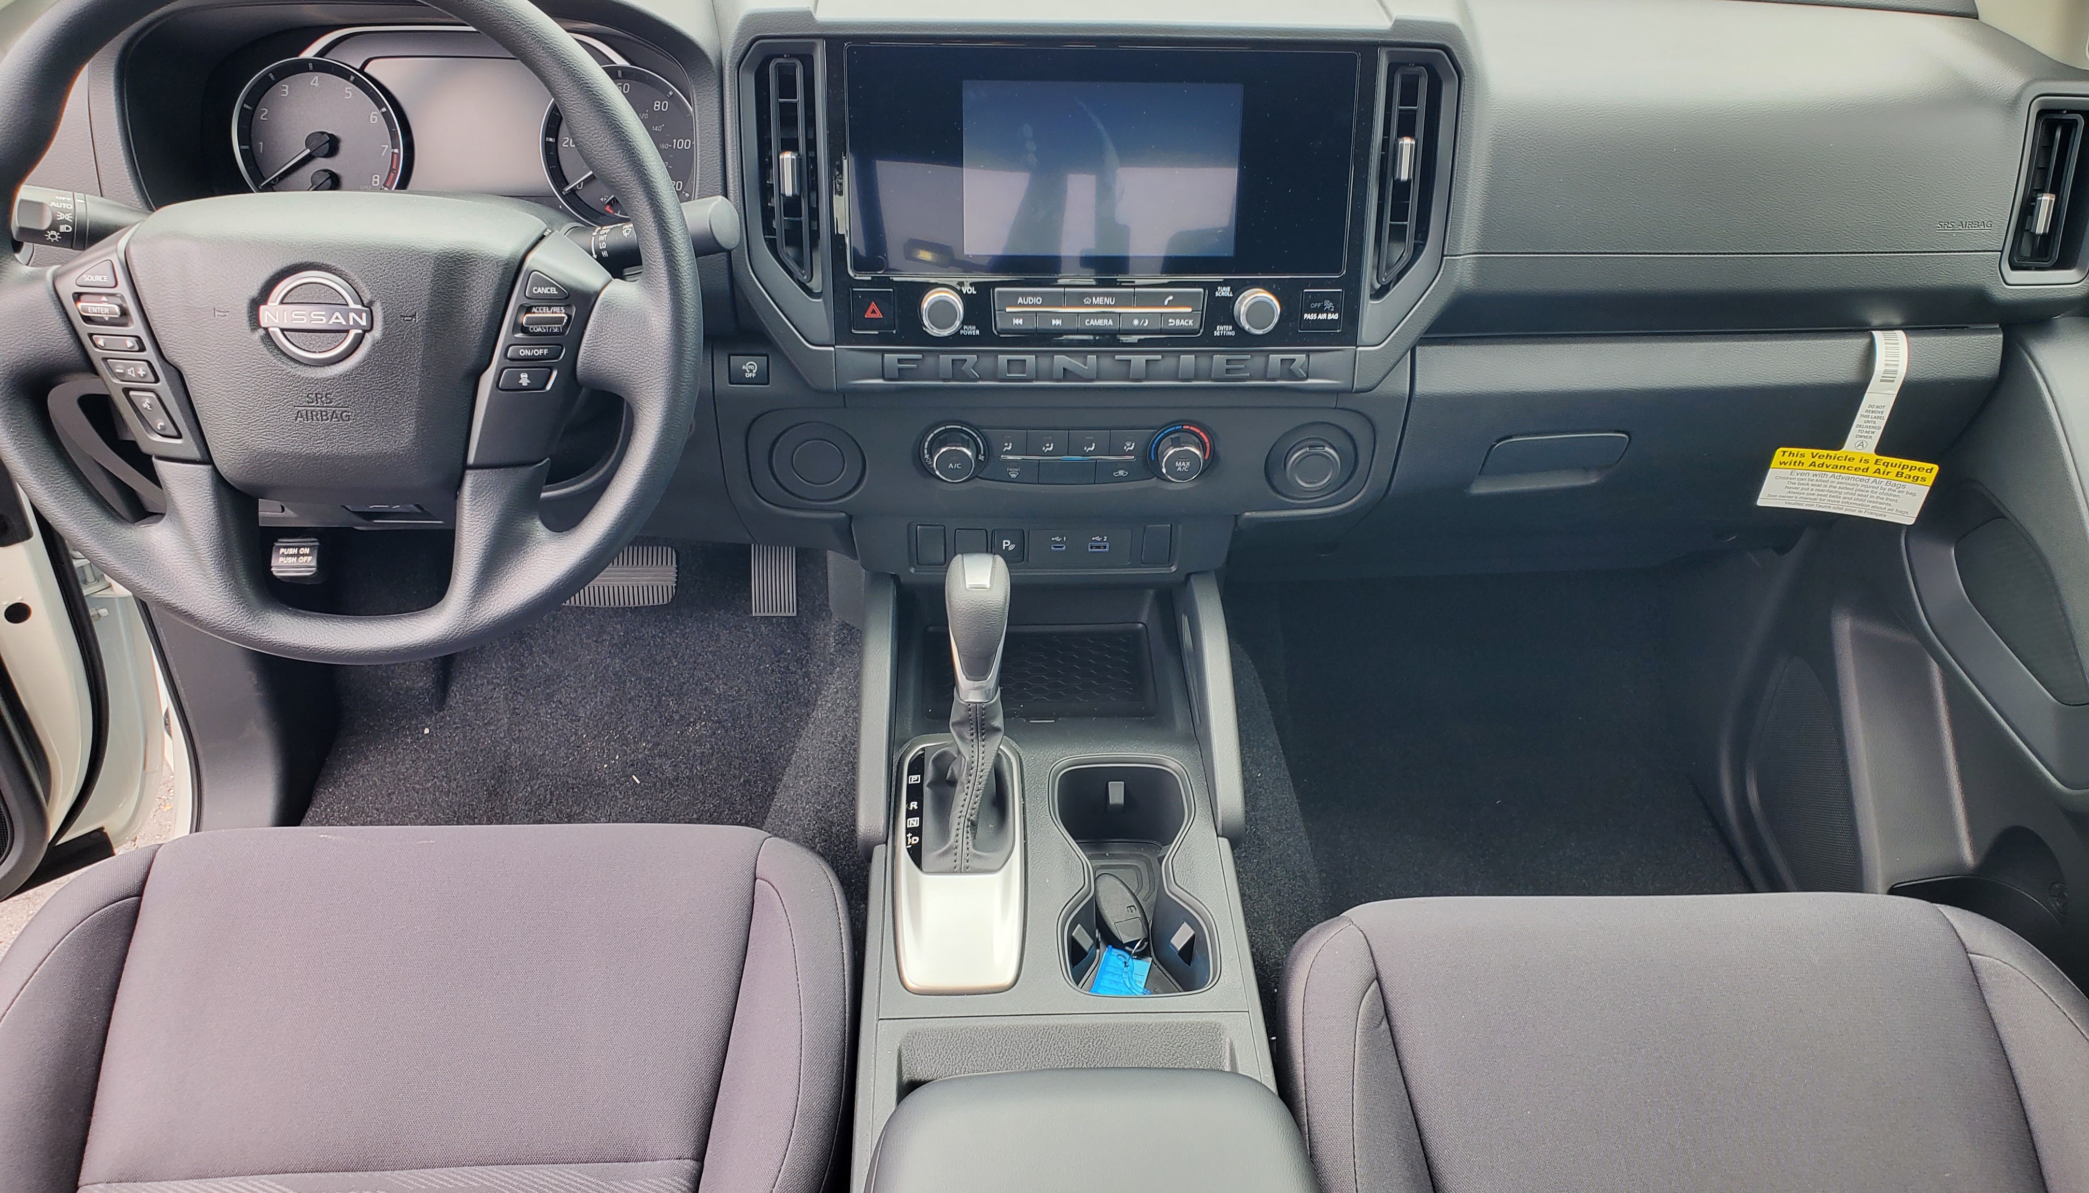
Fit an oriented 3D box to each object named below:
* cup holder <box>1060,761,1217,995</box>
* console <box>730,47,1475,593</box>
[{"bbox_3d":[0.055,0.189,0.954,0.092,0.072,0.188,0,37,-3],"label":"cup holder"},{"bbox_3d":[0.025,-0.198,1.081,0.455,0.375,0.120,0,29,-3],"label":"console"}]

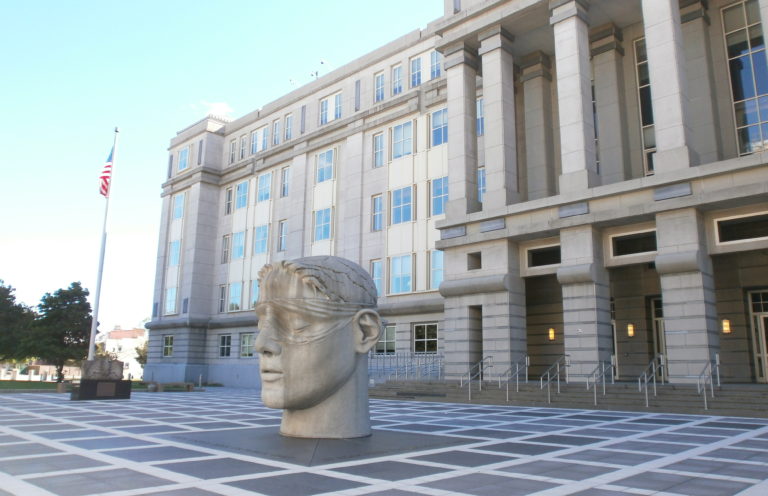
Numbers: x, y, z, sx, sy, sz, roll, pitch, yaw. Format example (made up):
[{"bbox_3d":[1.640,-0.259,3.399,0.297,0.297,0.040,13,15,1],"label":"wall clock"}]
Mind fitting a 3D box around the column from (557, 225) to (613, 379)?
[{"bbox_3d":[7.450,2.082,22.119,1.250,5.602,1.250,-11,-16,43],"label":"column"}]

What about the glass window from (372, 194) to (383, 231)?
[{"bbox_3d":[-0.380,-2.173,37.230,0.920,2.200,0.200,-11,-16,43],"label":"glass window"}]

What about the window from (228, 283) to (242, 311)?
[{"bbox_3d":[-11.737,3.865,47.526,1.849,2.252,0.200,-11,-16,43],"label":"window"}]

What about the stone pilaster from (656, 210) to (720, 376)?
[{"bbox_3d":[9.868,1.605,19.502,1.240,5.550,1.480,-11,-16,42],"label":"stone pilaster"}]

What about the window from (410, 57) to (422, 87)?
[{"bbox_3d":[1.969,-10.299,35.152,0.720,1.930,0.180,-11,-17,42],"label":"window"}]

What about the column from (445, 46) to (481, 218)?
[{"bbox_3d":[3.605,-5.379,27.379,1.100,8.200,1.080,-11,-17,42],"label":"column"}]

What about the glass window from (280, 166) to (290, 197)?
[{"bbox_3d":[-6.939,-4.631,42.448,0.700,2.120,0.180,-11,-17,42],"label":"glass window"}]

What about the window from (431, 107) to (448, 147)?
[{"bbox_3d":[3.289,-6.684,33.199,1.520,2.050,0.150,-11,-16,42],"label":"window"}]

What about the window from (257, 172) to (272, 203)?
[{"bbox_3d":[-8.804,-4.430,44.417,1.580,2.009,0.150,-11,-16,42],"label":"window"}]

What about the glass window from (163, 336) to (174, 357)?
[{"bbox_3d":[-17.982,8.229,50.122,1.620,1.760,0.200,-11,-16,43],"label":"glass window"}]

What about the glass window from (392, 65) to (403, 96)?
[{"bbox_3d":[0.879,-10.722,38.271,0.821,2.013,0.200,-11,-16,43],"label":"glass window"}]

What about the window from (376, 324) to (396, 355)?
[{"bbox_3d":[0.071,5.511,35.450,1.825,1.757,0.200,-11,-16,43],"label":"window"}]

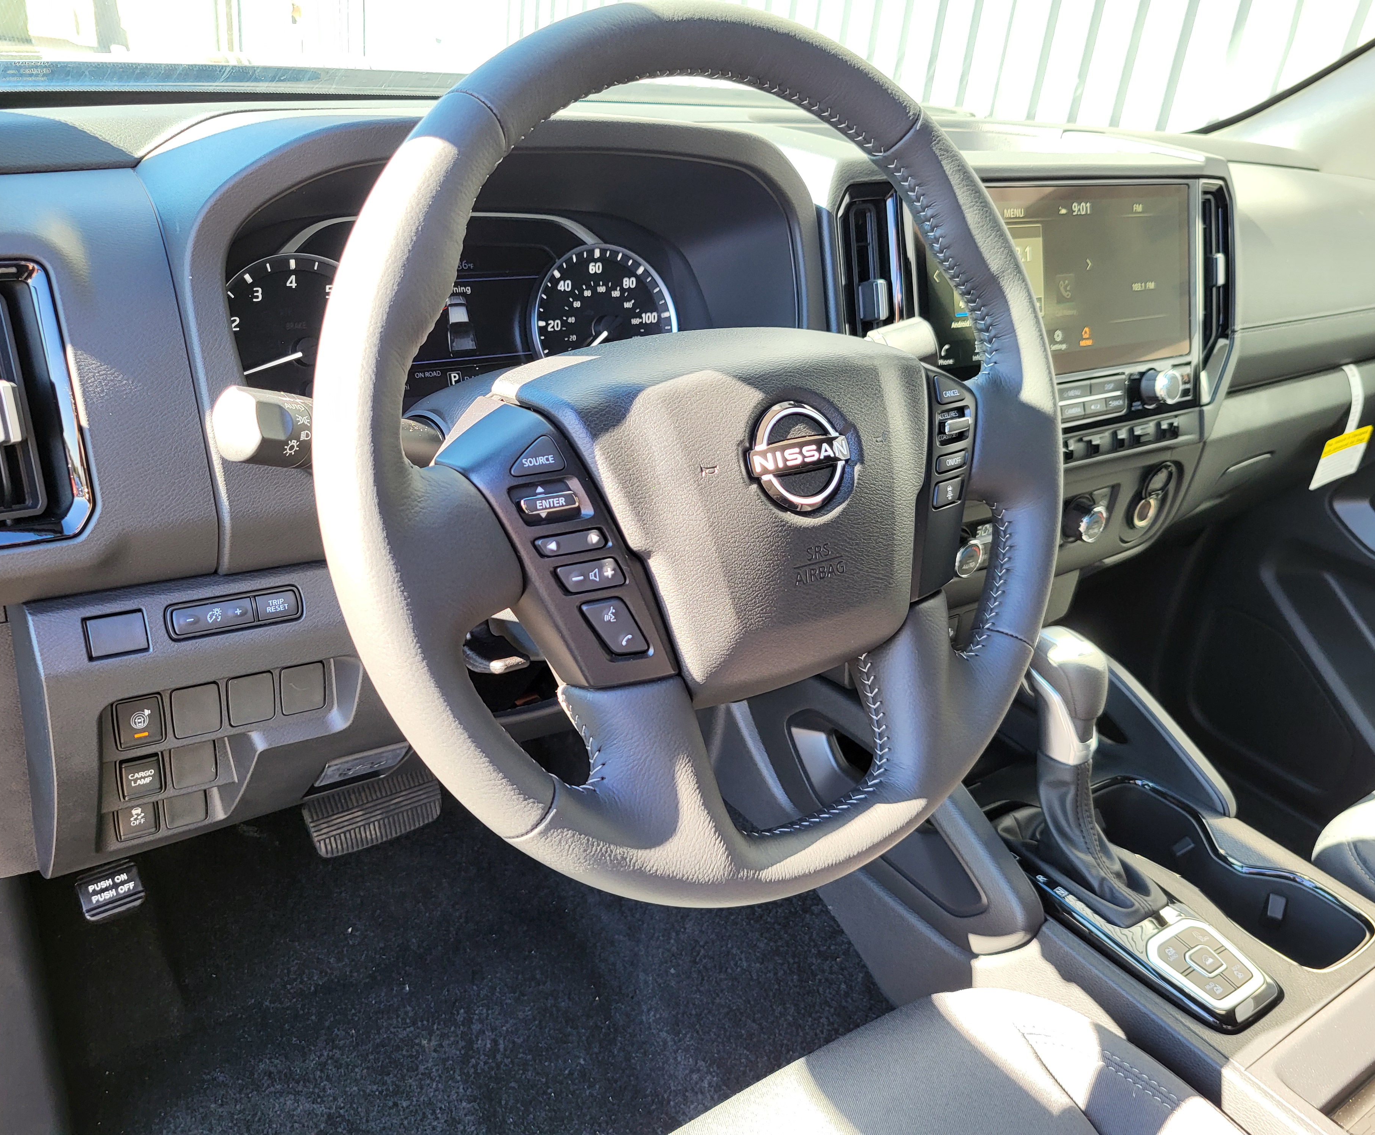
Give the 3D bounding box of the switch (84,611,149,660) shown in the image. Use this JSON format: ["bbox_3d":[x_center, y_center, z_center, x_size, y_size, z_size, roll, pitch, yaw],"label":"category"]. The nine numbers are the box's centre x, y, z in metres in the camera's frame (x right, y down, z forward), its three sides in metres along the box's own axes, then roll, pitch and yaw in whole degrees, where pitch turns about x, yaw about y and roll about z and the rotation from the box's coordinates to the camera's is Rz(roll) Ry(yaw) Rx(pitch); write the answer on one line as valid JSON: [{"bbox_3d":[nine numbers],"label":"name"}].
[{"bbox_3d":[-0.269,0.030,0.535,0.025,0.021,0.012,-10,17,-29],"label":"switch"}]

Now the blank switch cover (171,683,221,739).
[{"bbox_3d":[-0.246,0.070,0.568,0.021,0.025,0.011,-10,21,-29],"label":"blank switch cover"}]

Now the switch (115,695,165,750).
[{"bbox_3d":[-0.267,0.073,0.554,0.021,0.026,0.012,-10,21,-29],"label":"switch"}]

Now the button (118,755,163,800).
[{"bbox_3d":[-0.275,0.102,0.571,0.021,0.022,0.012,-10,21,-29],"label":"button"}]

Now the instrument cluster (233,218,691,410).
[{"bbox_3d":[-0.149,-0.155,0.730,0.320,0.136,0.050,-13,13,-32],"label":"instrument cluster"}]

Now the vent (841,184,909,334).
[{"bbox_3d":[0.104,-0.155,0.699,0.052,0.150,0.035,-13,13,-32],"label":"vent"}]

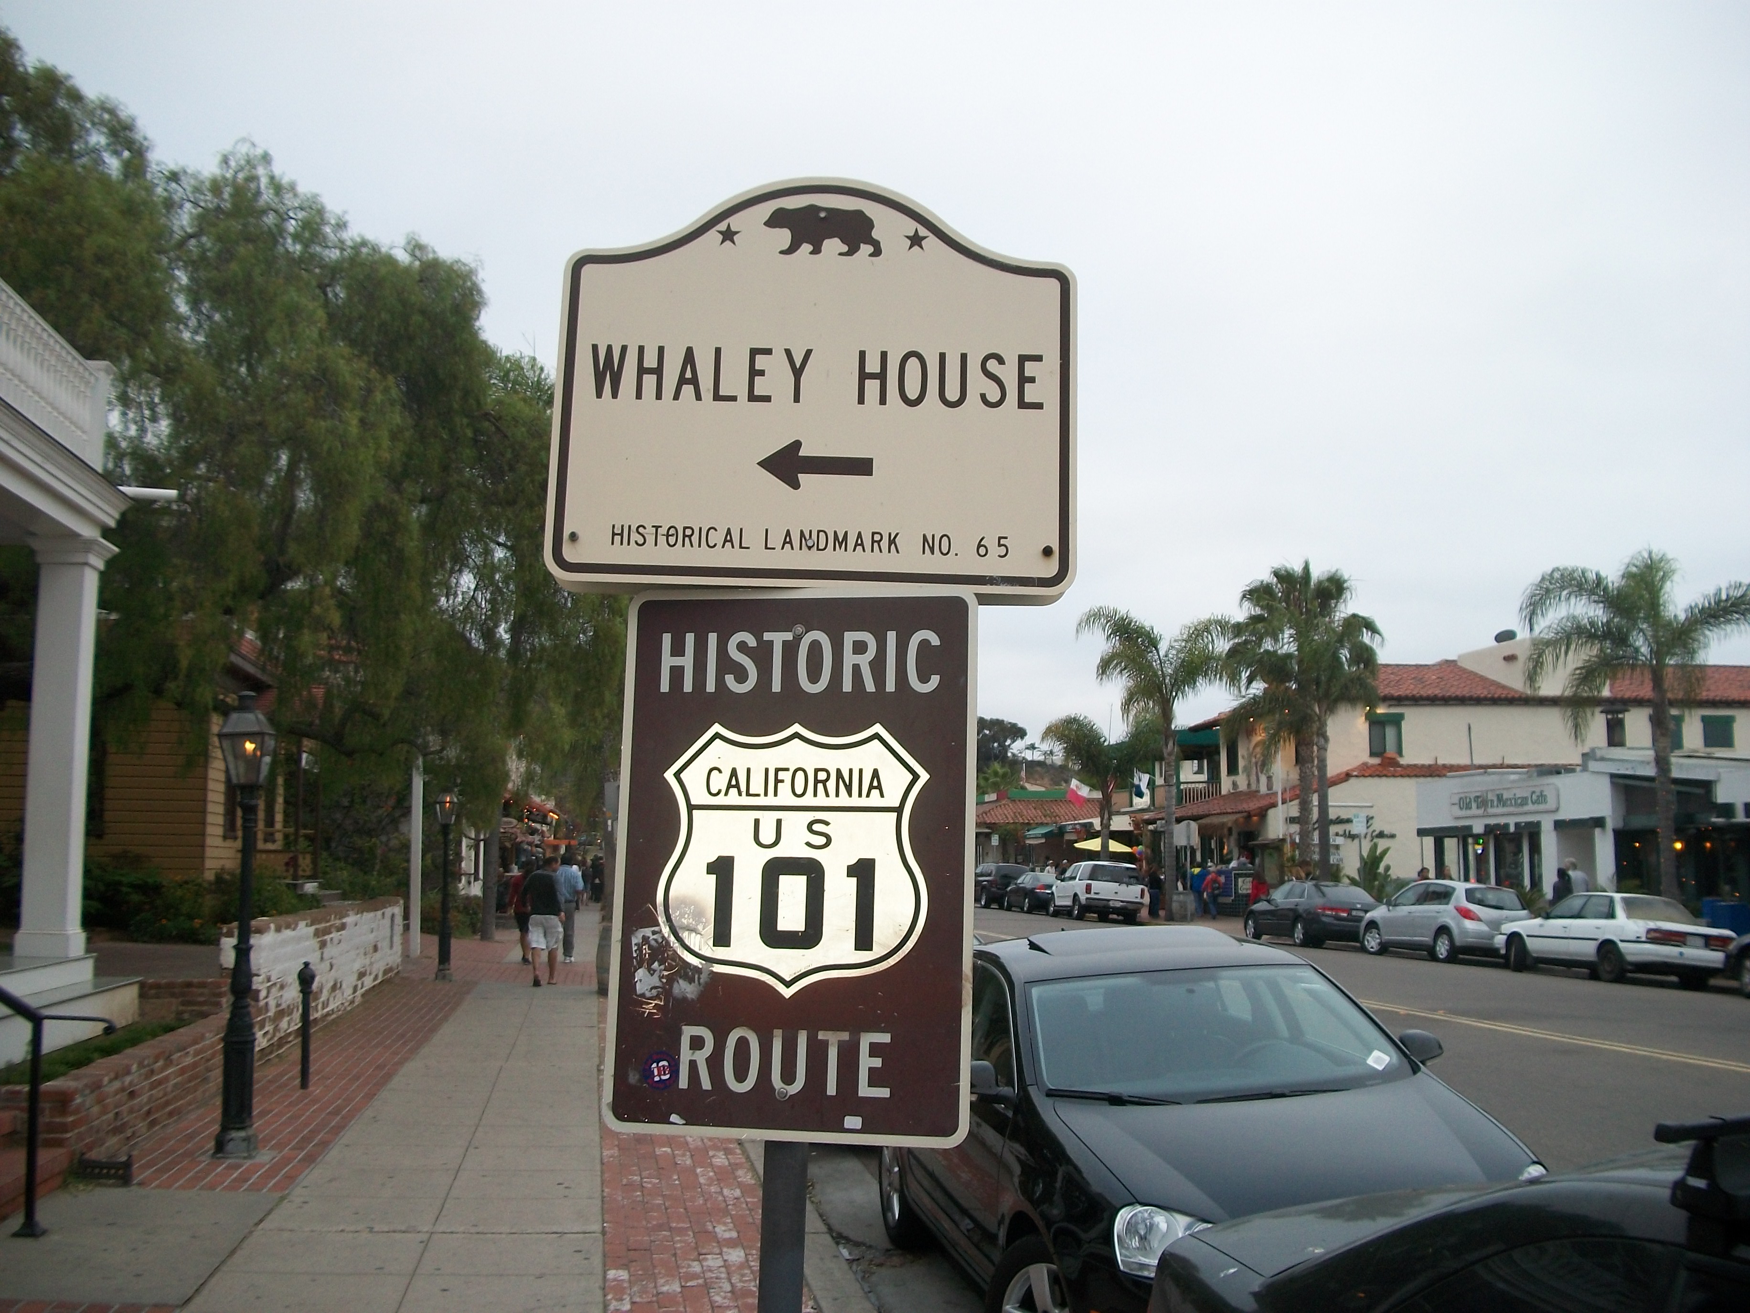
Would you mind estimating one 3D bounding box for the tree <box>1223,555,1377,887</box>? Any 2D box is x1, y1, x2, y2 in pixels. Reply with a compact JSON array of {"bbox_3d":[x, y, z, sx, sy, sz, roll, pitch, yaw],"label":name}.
[{"bbox_3d":[11.460,2.283,43.597,4.100,9.755,4.100,1,-7,-10],"label":"tree"}]

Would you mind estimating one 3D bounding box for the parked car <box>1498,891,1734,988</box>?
[{"bbox_3d":[11.980,4.610,26.600,1.700,1.380,4.600,1,-7,-10],"label":"parked car"}]

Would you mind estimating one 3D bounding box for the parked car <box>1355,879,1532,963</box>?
[{"bbox_3d":[11.200,5.170,31.950,1.700,1.530,4.280,1,-7,-10],"label":"parked car"}]

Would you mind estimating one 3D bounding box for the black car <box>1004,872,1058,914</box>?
[{"bbox_3d":[6.289,8.958,61.167,1.820,1.450,4.800,4,-8,-9],"label":"black car"}]

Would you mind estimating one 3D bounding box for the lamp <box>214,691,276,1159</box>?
[{"bbox_3d":[-3.774,1.575,9.718,0.330,2.737,0.330,1,-7,-10],"label":"lamp"}]

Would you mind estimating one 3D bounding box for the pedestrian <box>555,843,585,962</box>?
[{"bbox_3d":[-4.896,3.987,25.911,0.550,1.808,0.400,1,-7,-10],"label":"pedestrian"}]

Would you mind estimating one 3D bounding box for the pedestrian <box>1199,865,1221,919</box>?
[{"bbox_3d":[10.186,7.125,49.099,0.580,1.622,0.420,2,-7,-18],"label":"pedestrian"}]

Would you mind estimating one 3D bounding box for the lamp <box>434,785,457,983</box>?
[{"bbox_3d":[-5.914,3.134,22.337,0.320,2.620,0.320,1,-6,-10],"label":"lamp"}]

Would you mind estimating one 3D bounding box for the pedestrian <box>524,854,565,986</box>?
[{"bbox_3d":[-4.541,3.639,22.308,0.560,1.760,0.420,1,-7,-7],"label":"pedestrian"}]

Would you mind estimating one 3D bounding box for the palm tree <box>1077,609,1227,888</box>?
[{"bbox_3d":[9.218,3.590,53.023,4.900,10.000,4.900,1,-6,-10],"label":"palm tree"}]

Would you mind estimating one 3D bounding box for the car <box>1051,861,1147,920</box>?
[{"bbox_3d":[7.449,7.986,54.992,1.980,1.910,5.150,4,-8,-9],"label":"car"}]

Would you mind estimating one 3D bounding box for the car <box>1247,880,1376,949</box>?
[{"bbox_3d":[10.282,6.008,37.926,1.810,1.450,4.800,4,-8,-9],"label":"car"}]

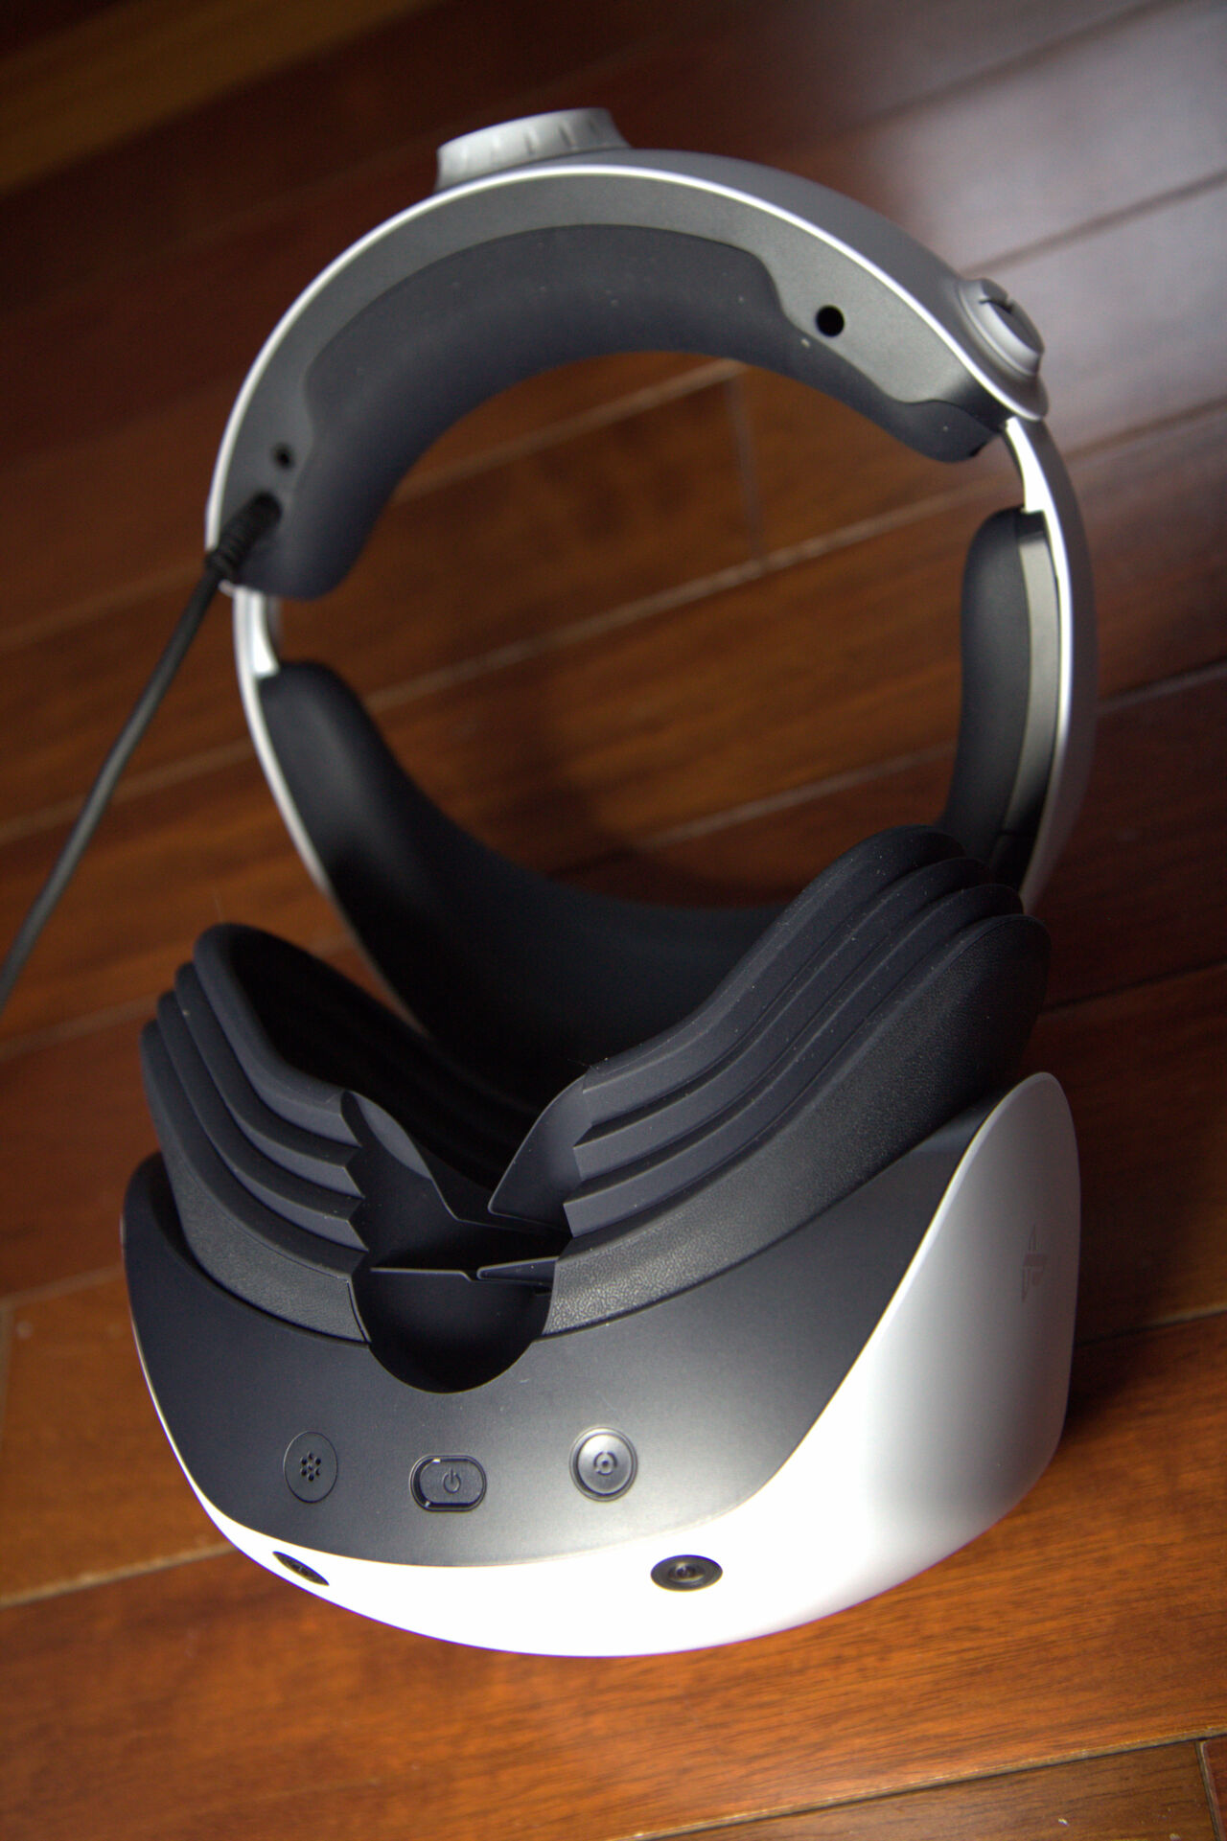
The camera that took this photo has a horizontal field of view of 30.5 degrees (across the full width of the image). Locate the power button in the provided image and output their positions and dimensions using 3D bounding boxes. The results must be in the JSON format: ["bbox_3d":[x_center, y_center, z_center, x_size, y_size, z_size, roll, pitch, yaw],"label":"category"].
[{"bbox_3d":[-0.028,0.097,0.387,0.015,0.003,0.010,-8,75,26],"label":"power button"}]

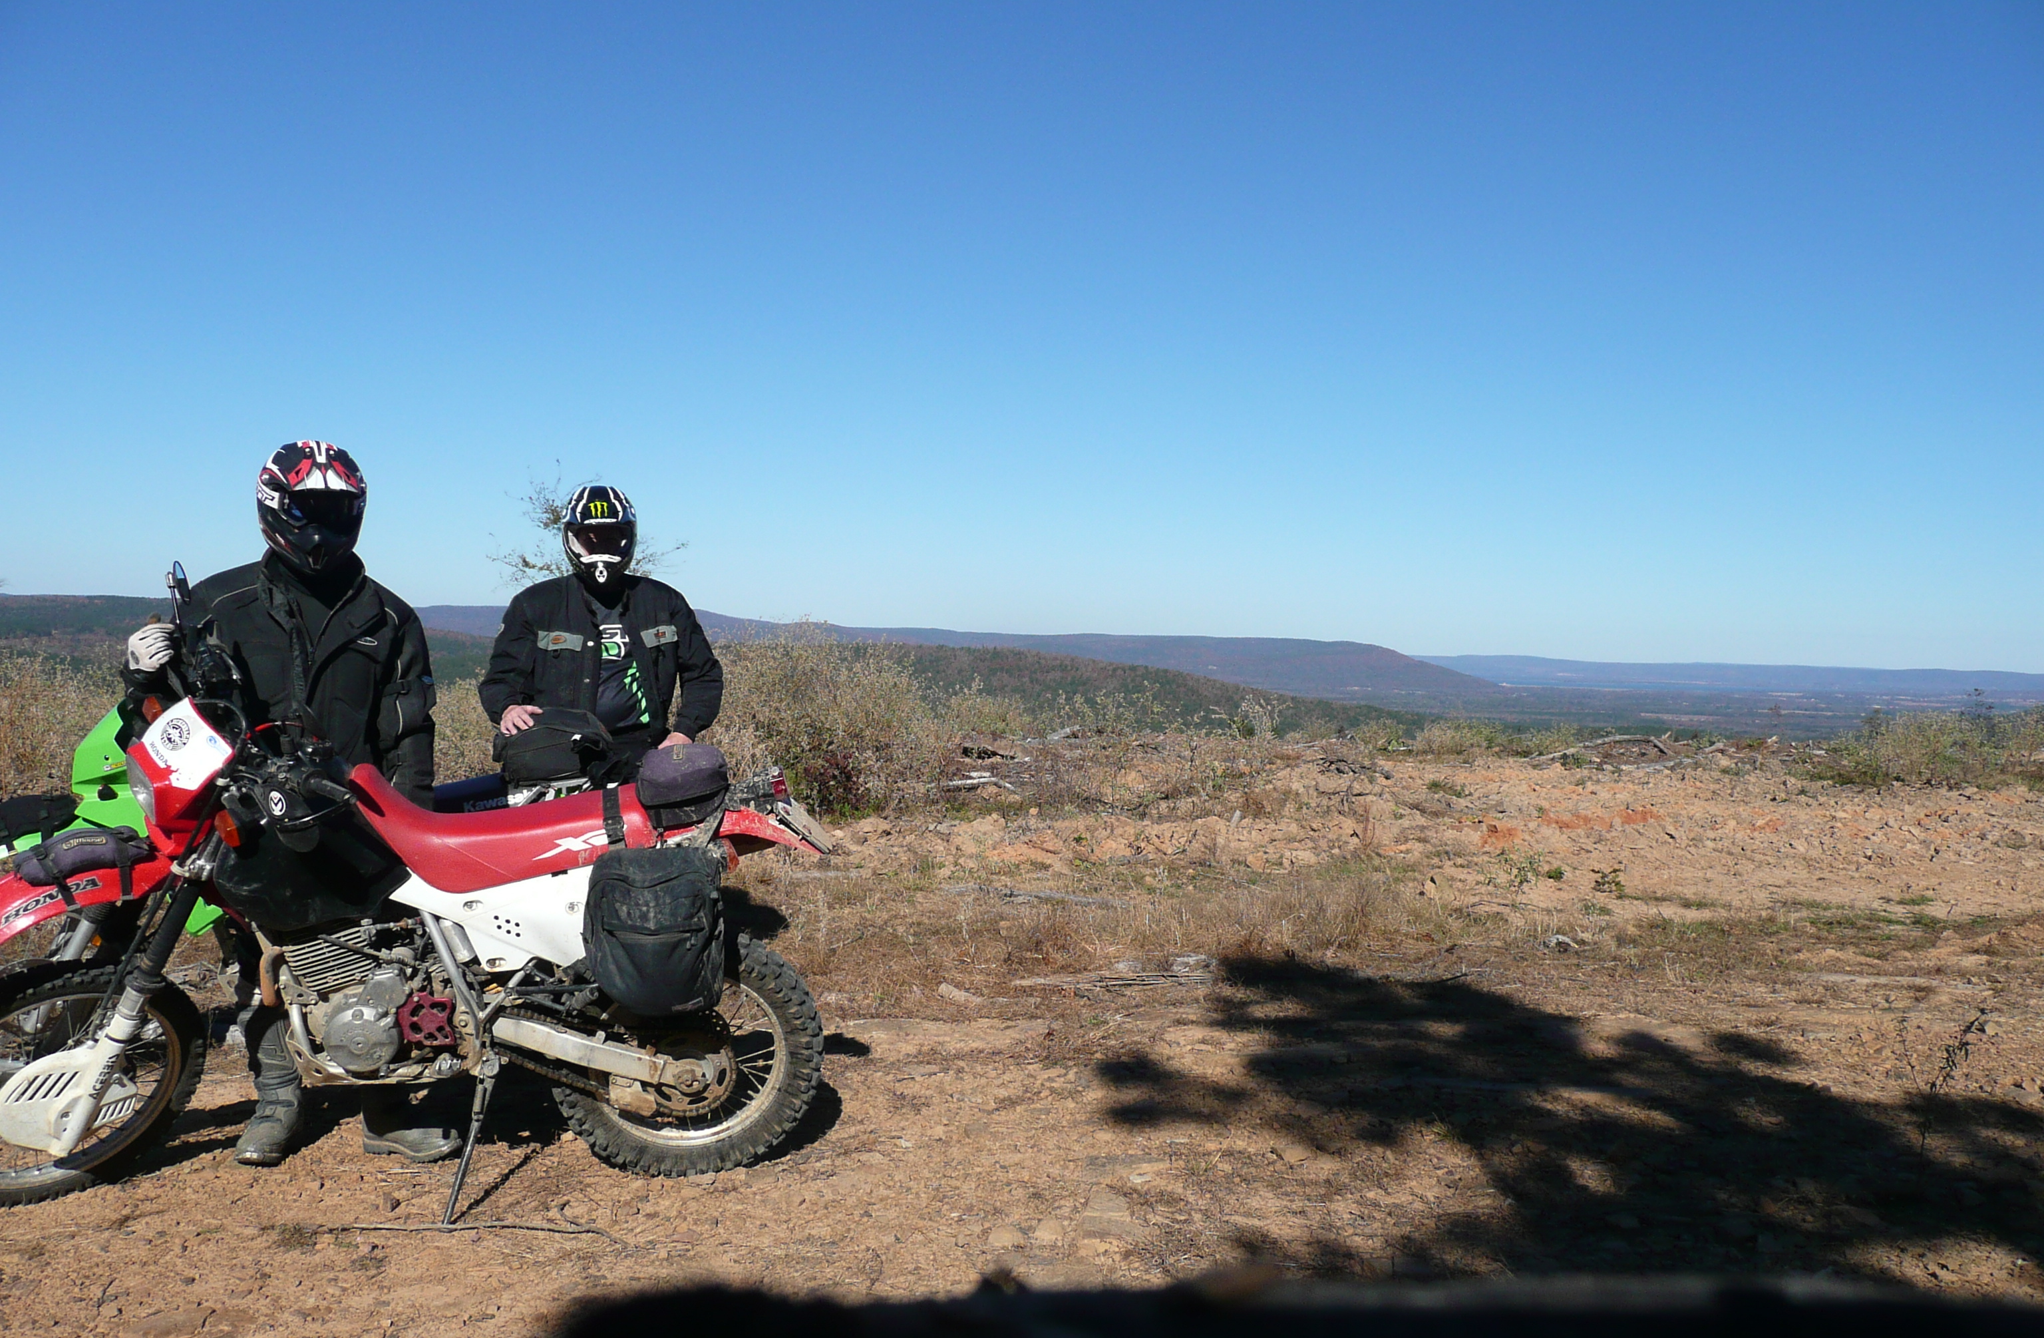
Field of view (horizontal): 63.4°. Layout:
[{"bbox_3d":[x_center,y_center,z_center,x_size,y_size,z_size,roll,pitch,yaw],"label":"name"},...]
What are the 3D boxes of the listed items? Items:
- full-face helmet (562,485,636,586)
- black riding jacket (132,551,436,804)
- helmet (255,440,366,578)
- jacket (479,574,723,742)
[{"bbox_3d":[-1.441,-0.461,5.650,0.250,0.280,0.345,1,14,-15],"label":"full-face helmet"},{"bbox_3d":[-1.817,0.049,4.050,0.700,0.680,0.450,1,0,-22],"label":"black riding jacket"},{"bbox_3d":[-1.756,-0.402,4.100,0.250,0.285,0.350,1,16,-29],"label":"helmet"},{"bbox_3d":[-1.425,-0.030,5.600,0.760,0.600,0.400,1,0,-17],"label":"jacket"}]

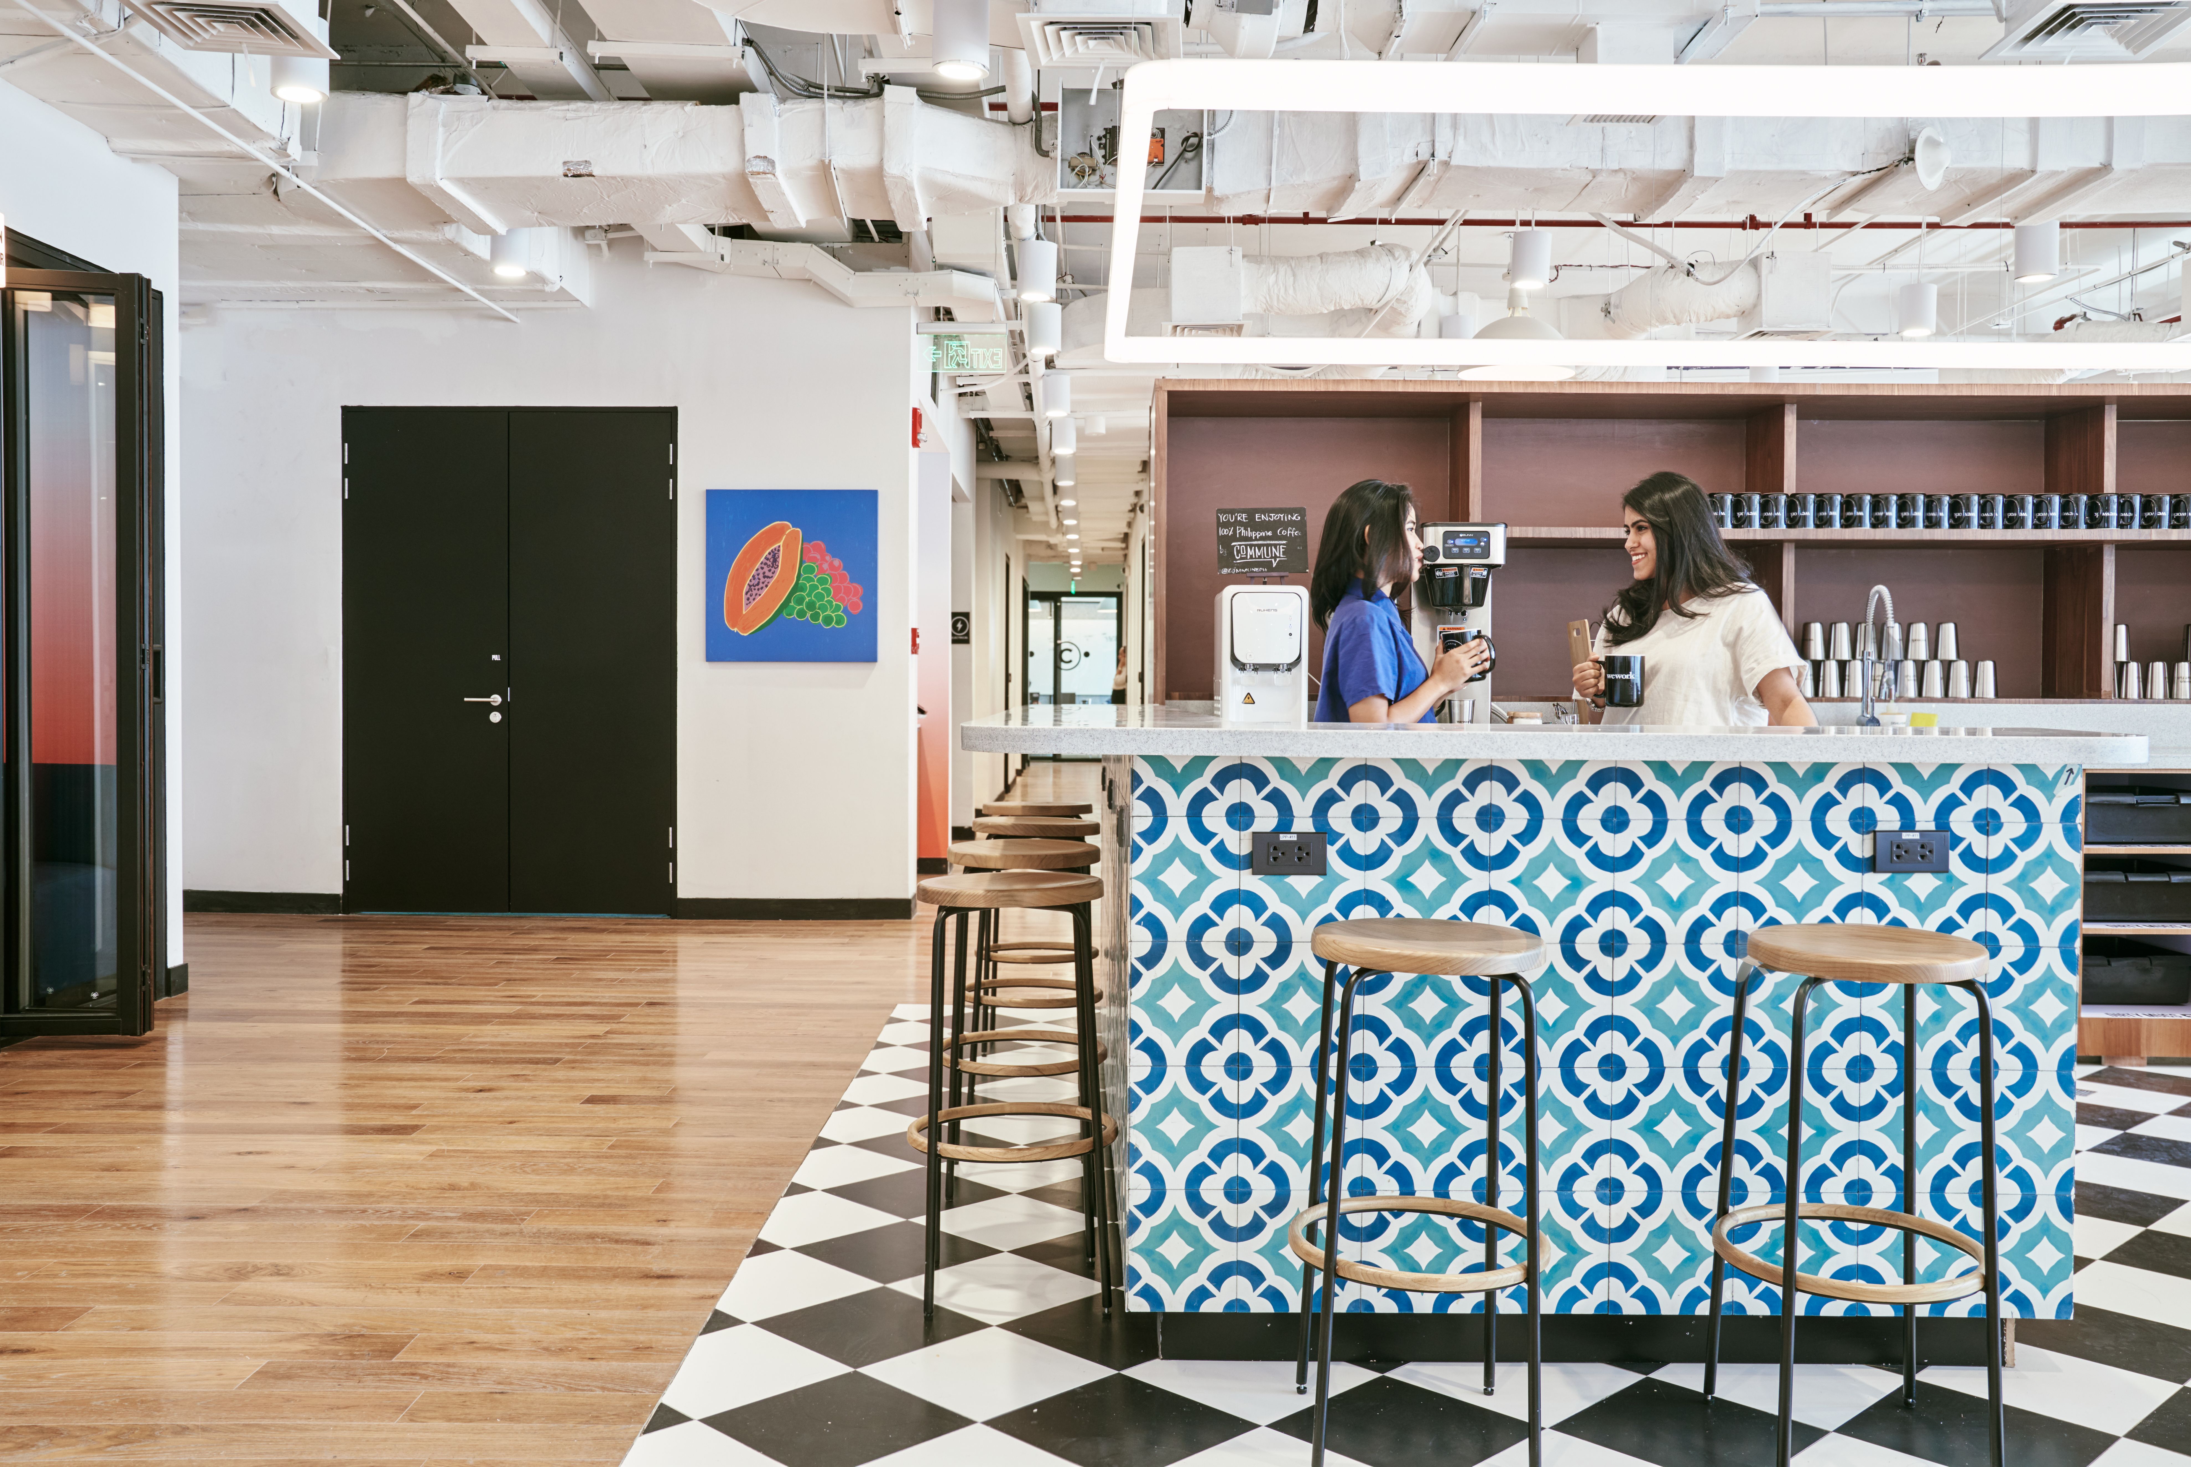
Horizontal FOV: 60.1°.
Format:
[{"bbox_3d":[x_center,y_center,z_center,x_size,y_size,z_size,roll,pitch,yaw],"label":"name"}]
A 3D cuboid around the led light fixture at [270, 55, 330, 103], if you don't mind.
[{"bbox_3d":[-2.048,-1.740,4.881,0.142,0.198,0.142,0,1,0],"label":"led light fixture"}]

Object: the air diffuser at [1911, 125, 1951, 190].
[{"bbox_3d":[2.585,-1.778,5.858,0.200,0.200,0.100,-1,2,-41],"label":"air diffuser"}]

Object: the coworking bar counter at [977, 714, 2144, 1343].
[{"bbox_3d":[0.694,0.487,4.265,1.810,1.060,2.900,0,1,0],"label":"coworking bar counter"}]

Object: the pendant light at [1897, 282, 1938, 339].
[{"bbox_3d":[3.393,-1.746,7.810,0.155,0.235,0.155,1,1,0],"label":"pendant light"}]

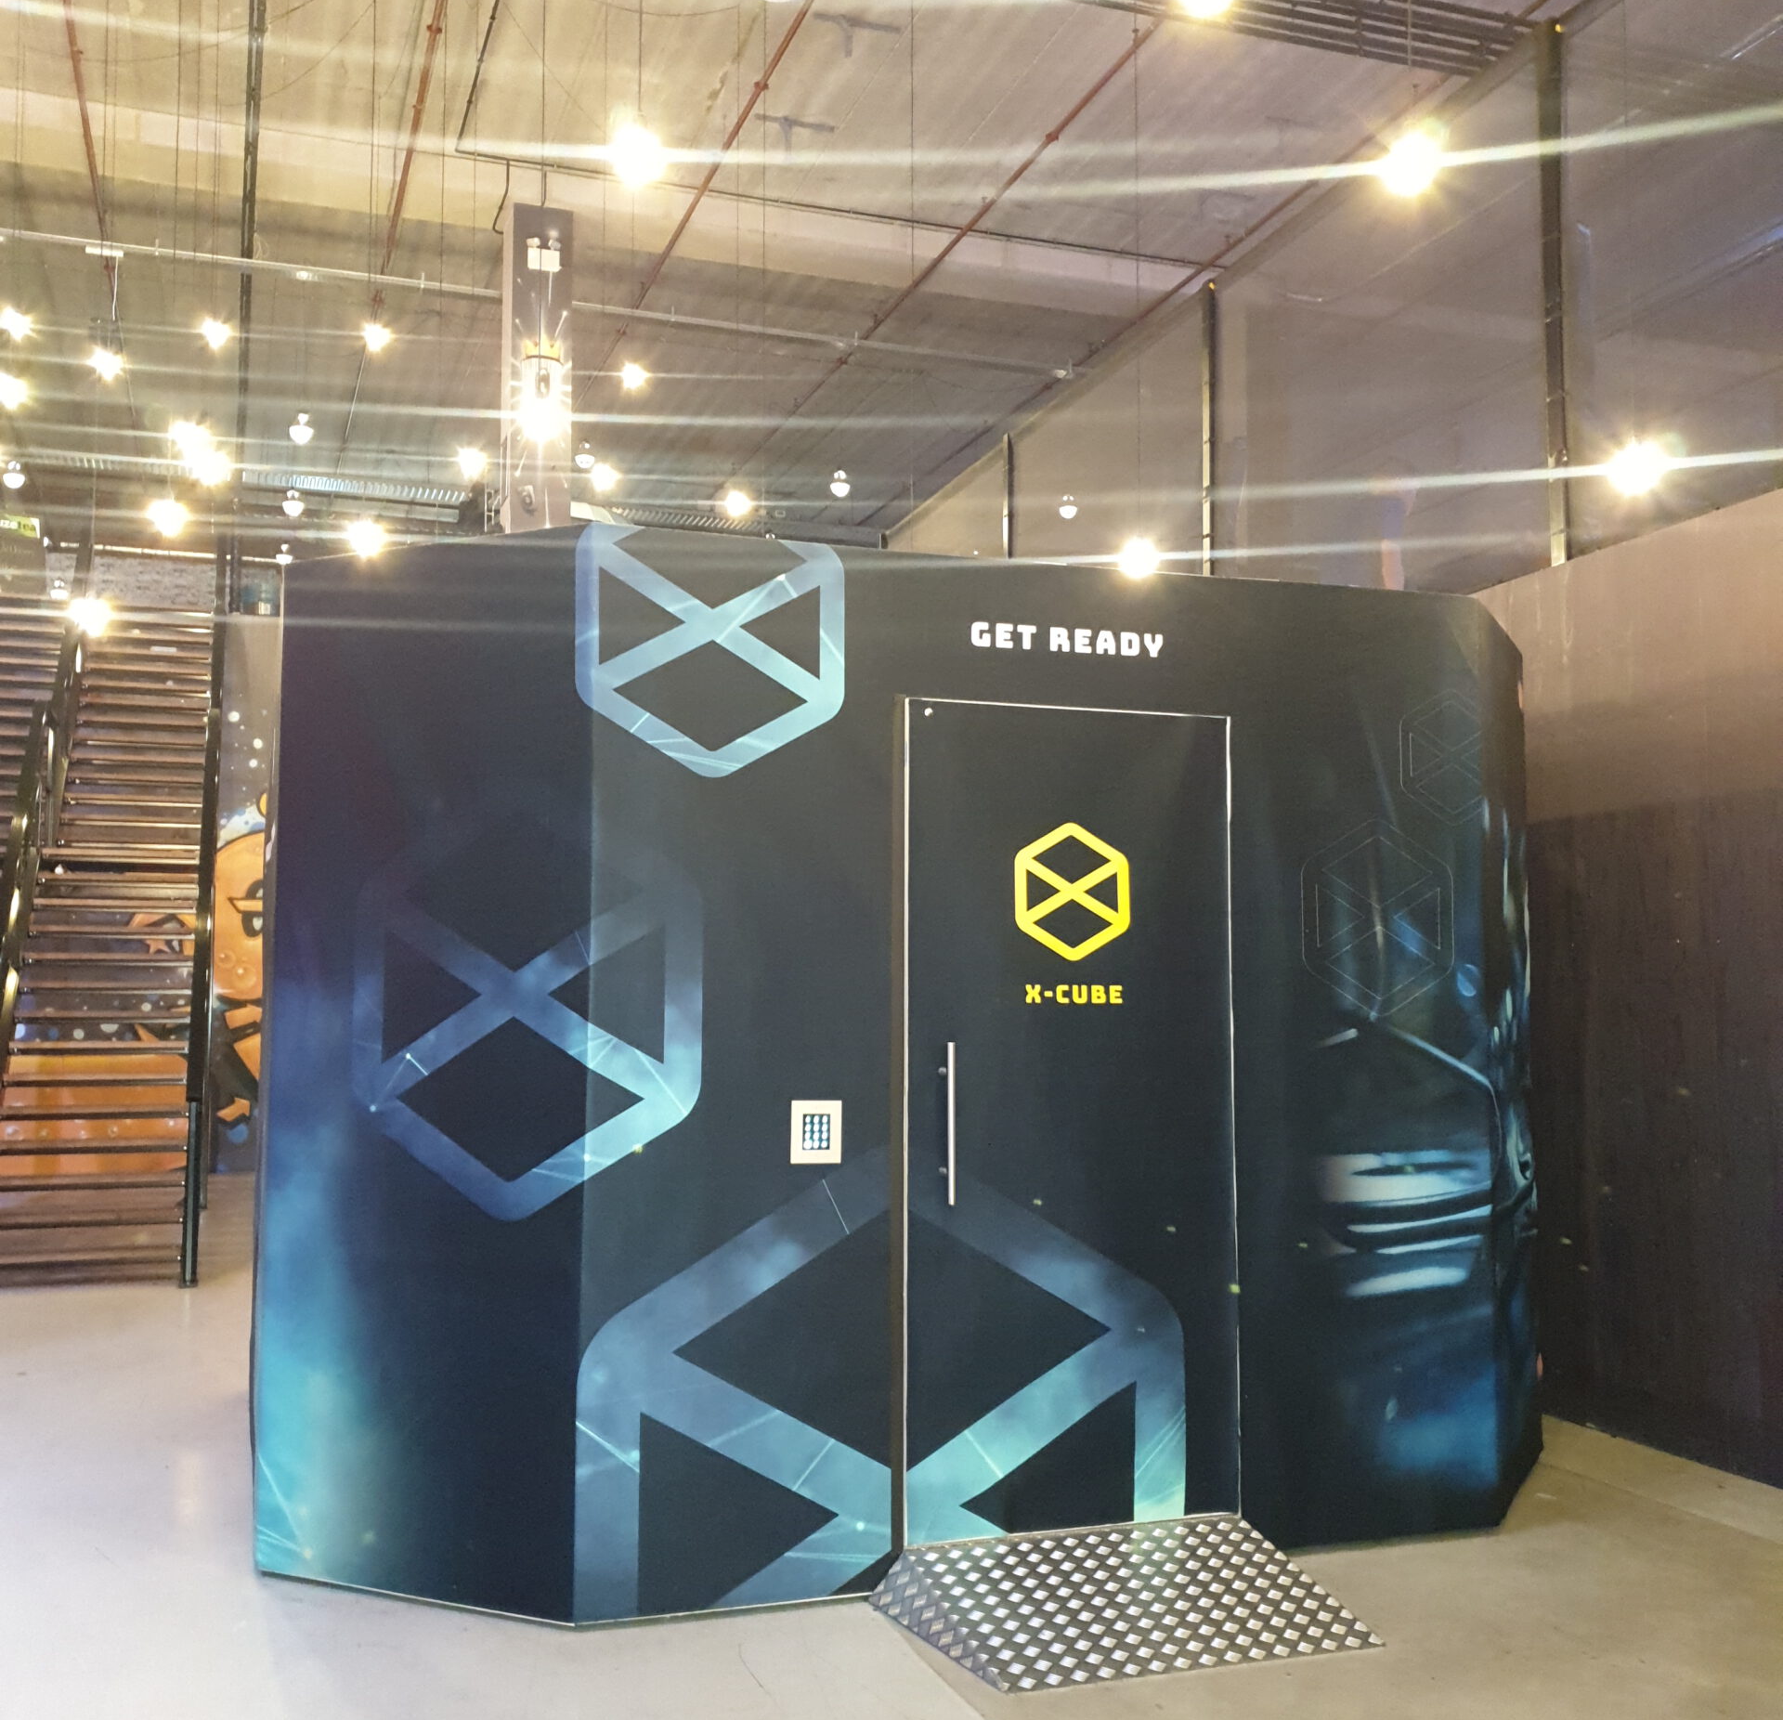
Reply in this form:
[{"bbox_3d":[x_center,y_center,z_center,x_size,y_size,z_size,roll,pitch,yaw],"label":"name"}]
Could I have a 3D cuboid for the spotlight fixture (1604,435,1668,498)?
[{"bbox_3d":[1.647,-0.869,3.950,0.135,0.140,0.135,1,-4,-17],"label":"spotlight fixture"}]

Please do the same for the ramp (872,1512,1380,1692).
[{"bbox_3d":[0.552,1.698,4.118,1.065,0.102,0.637,1,-4,-17],"label":"ramp"}]

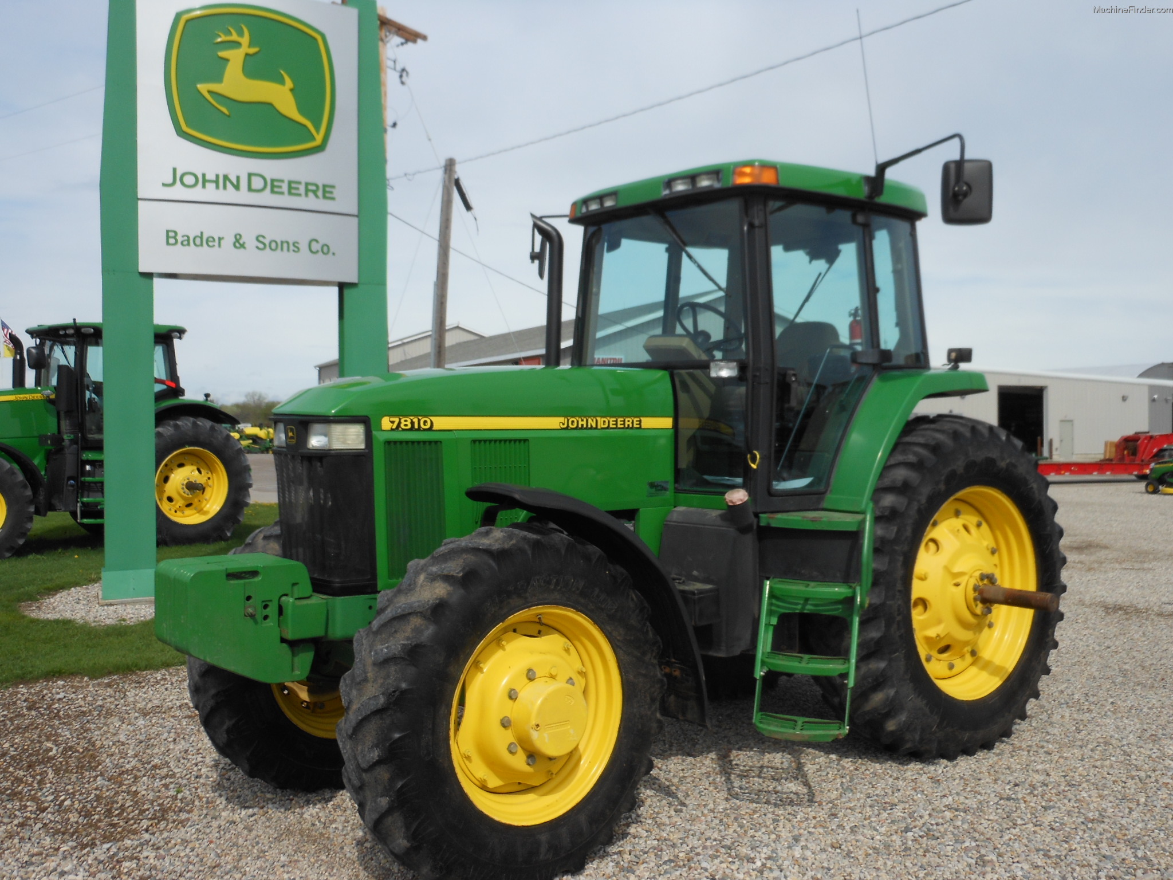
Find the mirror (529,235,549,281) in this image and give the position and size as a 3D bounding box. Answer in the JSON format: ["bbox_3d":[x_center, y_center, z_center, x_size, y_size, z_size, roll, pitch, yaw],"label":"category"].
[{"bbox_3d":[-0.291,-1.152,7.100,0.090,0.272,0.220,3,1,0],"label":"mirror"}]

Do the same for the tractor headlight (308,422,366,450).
[{"bbox_3d":[-0.998,-0.017,4.470,0.140,0.110,0.250,-1,1,-37],"label":"tractor headlight"}]

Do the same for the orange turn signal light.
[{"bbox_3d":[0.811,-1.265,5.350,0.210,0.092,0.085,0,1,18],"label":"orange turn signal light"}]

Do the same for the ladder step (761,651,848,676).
[{"bbox_3d":[0.989,1.006,5.040,0.385,0.050,0.200,0,1,21],"label":"ladder step"}]

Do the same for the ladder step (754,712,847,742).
[{"bbox_3d":[0.951,1.270,4.960,0.400,0.050,0.210,0,1,21],"label":"ladder step"}]

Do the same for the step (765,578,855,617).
[{"bbox_3d":[1.022,0.711,5.120,0.385,0.110,0.210,0,1,21],"label":"step"}]

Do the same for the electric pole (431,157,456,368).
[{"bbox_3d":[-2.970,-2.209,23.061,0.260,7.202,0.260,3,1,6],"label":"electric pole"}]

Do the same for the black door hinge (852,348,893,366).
[{"bbox_3d":[1.462,-0.423,5.718,0.262,0.073,0.060,-1,1,-37],"label":"black door hinge"}]

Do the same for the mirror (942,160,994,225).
[{"bbox_3d":[1.675,-1.089,4.920,0.222,0.275,0.090,0,1,15],"label":"mirror"}]

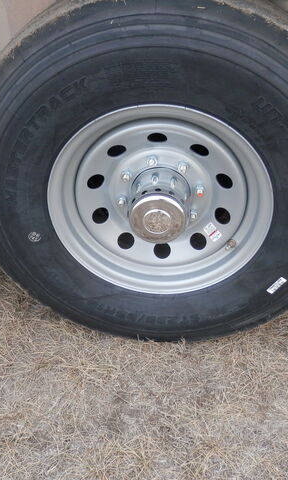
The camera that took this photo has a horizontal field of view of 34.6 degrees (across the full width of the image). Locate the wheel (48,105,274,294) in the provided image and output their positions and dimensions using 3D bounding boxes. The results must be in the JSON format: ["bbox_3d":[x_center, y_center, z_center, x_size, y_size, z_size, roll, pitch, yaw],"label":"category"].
[{"bbox_3d":[0.034,-0.096,0.969,0.443,0.443,0.165,5,38,3],"label":"wheel"}]

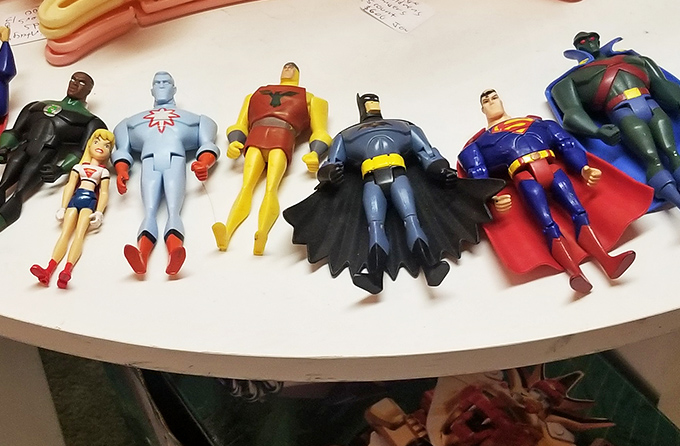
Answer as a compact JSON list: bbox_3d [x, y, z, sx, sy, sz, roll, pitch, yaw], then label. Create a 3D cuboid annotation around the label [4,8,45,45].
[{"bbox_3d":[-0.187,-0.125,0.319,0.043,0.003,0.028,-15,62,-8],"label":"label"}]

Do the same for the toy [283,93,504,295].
[{"bbox_3d":[0.025,-0.022,0.247,0.108,0.030,0.110,-6,61,-3],"label":"toy"}]

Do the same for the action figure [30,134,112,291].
[{"bbox_3d":[-0.124,-0.011,0.246,0.024,0.020,0.083,3,61,2],"label":"action figure"}]

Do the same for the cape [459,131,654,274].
[{"bbox_3d":[0.108,-0.020,0.252,0.085,0.018,0.075,-17,62,-9],"label":"cape"}]

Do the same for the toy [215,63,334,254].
[{"bbox_3d":[-0.030,-0.040,0.259,0.053,0.025,0.116,8,61,4],"label":"toy"}]

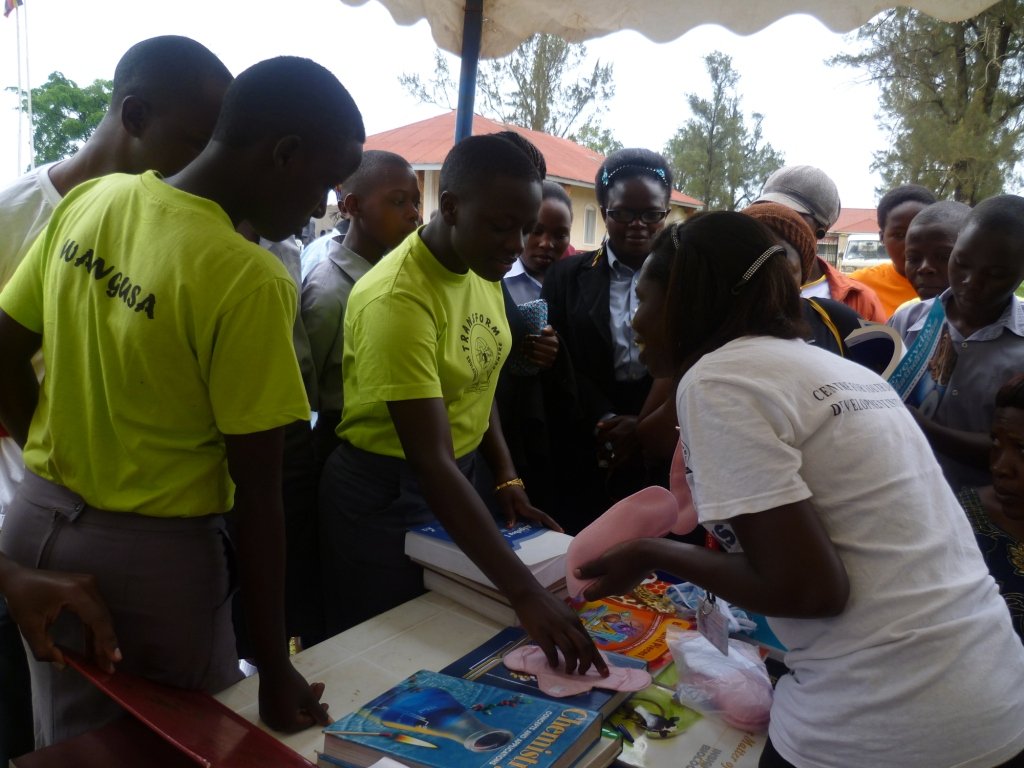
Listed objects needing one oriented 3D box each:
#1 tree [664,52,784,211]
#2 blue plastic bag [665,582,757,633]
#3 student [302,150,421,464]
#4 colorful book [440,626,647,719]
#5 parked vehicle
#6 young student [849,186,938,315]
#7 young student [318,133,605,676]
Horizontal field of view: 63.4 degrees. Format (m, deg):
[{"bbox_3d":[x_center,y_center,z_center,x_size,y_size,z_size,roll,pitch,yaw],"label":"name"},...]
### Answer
[{"bbox_3d":[9.747,-9.693,38.000,5.400,10.910,5.400,1,9,0],"label":"tree"},{"bbox_3d":[0.385,0.413,1.592,0.120,0.050,0.185,-4,7,-44],"label":"blue plastic bag"},{"bbox_3d":[-0.345,0.289,1.960,0.300,1.660,0.450,5,10,28],"label":"student"},{"bbox_3d":[0.050,0.456,1.278,0.256,0.030,0.215,6,10,32],"label":"colorful book"},{"bbox_3d":[11.406,-3.759,26.500,1.750,2.000,4.600,4,9,22],"label":"parked vehicle"},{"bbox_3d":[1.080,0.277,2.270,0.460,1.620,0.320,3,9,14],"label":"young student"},{"bbox_3d":[-0.120,0.359,1.610,0.660,1.630,0.460,7,11,36],"label":"young student"}]

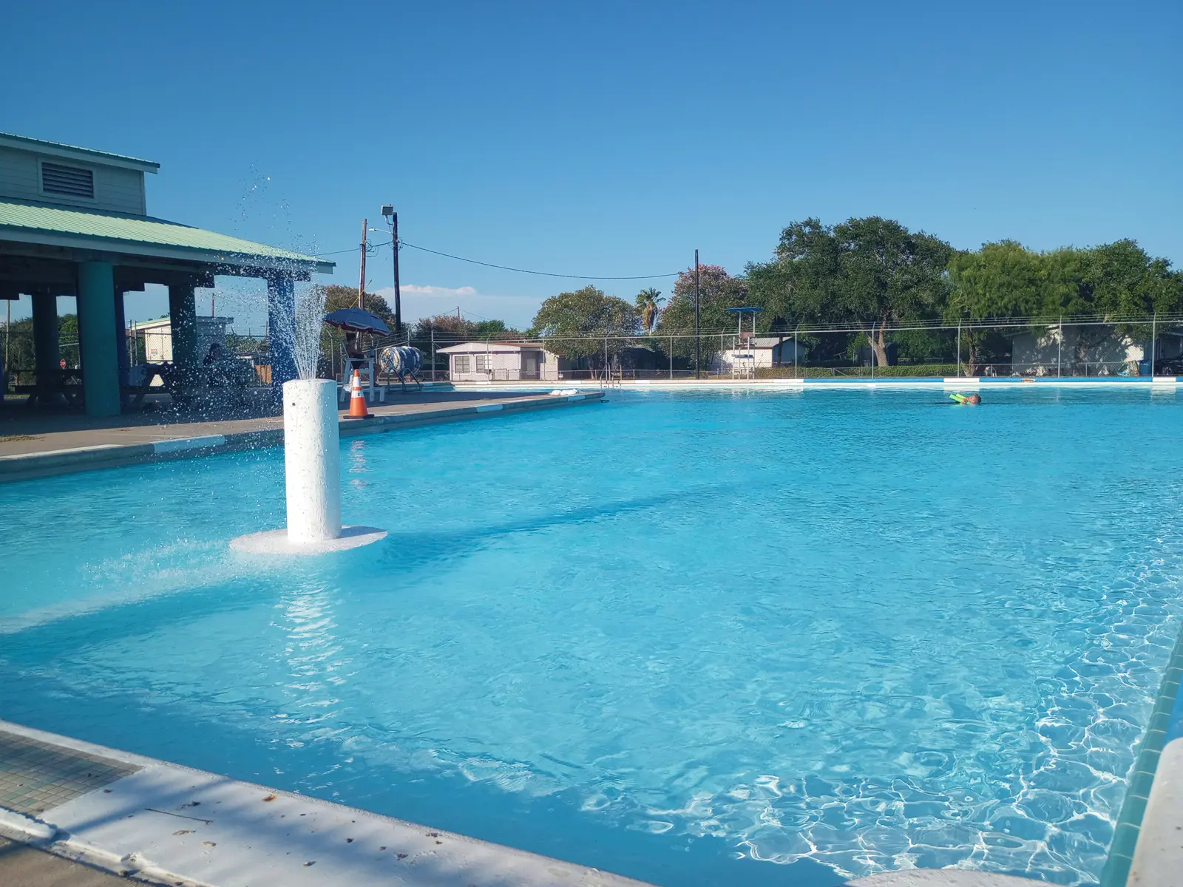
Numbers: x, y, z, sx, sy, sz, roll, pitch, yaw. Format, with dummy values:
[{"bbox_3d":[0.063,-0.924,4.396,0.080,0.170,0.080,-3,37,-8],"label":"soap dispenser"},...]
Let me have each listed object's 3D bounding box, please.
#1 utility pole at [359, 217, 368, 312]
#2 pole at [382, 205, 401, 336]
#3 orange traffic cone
[{"bbox_3d":[-12.930,-7.992,54.002,0.320,9.355,0.320,2,4,-14],"label":"utility pole"},{"bbox_3d":[-9.447,-6.998,45.503,0.750,8.492,0.500,-2,5,-11],"label":"pole"},{"bbox_3d":[-3.426,-0.726,14.050,0.350,0.710,0.350,0,5,9],"label":"orange traffic cone"}]

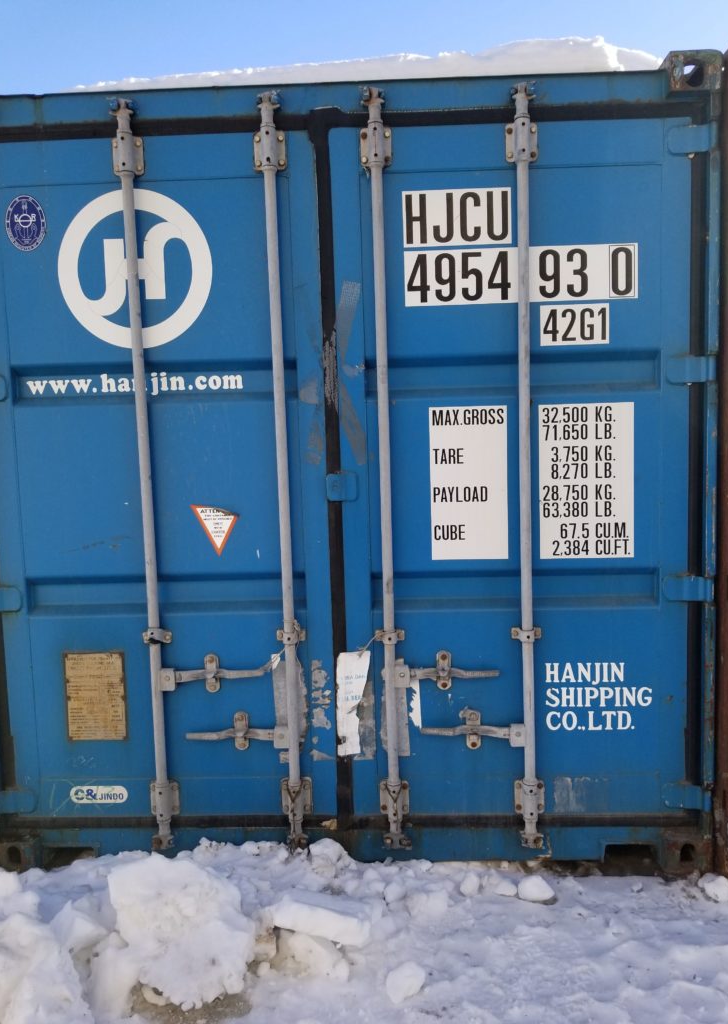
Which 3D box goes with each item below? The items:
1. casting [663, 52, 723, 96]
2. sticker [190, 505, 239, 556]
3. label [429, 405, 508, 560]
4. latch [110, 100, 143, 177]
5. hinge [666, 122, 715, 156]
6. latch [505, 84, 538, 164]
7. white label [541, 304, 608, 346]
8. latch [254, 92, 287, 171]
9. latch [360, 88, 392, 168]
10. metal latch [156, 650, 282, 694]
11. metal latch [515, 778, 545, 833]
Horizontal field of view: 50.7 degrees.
[{"bbox_3d":[1.006,-1.333,2.402,0.162,0.118,0.178,-1,5,2],"label":"casting"},{"bbox_3d":[-0.497,0.062,2.564,0.160,0.172,0.008,-1,6,2],"label":"sticker"},{"bbox_3d":[0.343,-0.094,2.517,0.256,0.508,0.008,-1,5,2],"label":"label"},{"bbox_3d":[-0.736,-1.163,2.391,0.100,0.216,0.065,-2,5,1],"label":"latch"},{"bbox_3d":[1.008,-1.147,2.372,0.146,0.085,0.040,-1,6,2],"label":"hinge"},{"bbox_3d":[0.488,-1.203,2.378,0.100,0.239,0.065,-1,5,2],"label":"latch"},{"bbox_3d":[0.672,-0.595,2.454,0.216,0.126,0.008,-1,6,2],"label":"white label"},{"bbox_3d":[-0.292,-1.188,2.407,0.098,0.223,0.055,-1,6,2],"label":"latch"},{"bbox_3d":[0.039,-1.192,2.393,0.096,0.224,0.055,-1,6,2],"label":"latch"},{"bbox_3d":[-0.479,0.533,2.546,0.387,0.119,0.060,-2,5,1],"label":"metal latch"},{"bbox_3d":[0.552,0.980,2.563,0.100,0.167,0.065,-2,5,1],"label":"metal latch"}]

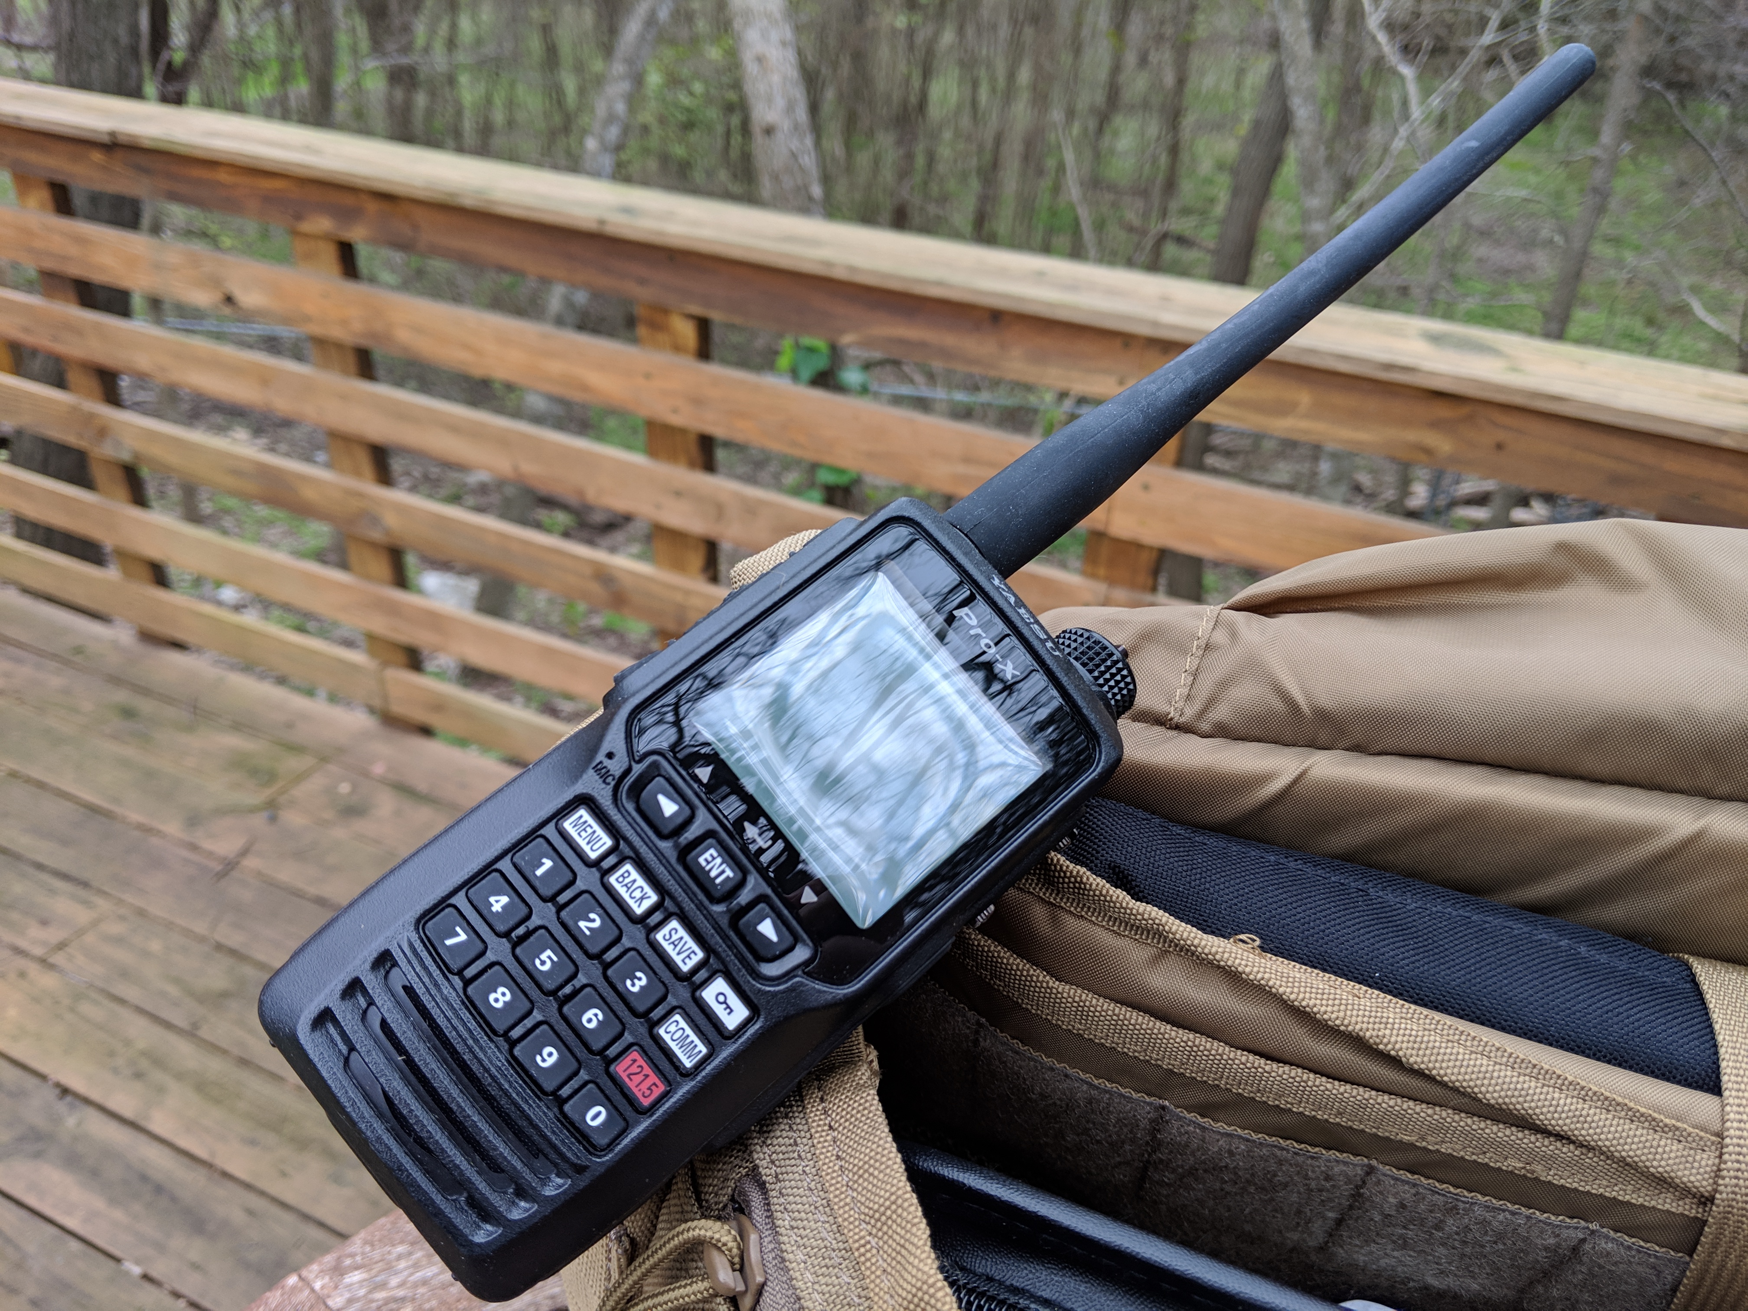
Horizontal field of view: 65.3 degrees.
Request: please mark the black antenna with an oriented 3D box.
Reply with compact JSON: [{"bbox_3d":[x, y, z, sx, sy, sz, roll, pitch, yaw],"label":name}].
[{"bbox_3d":[0.088,-0.077,0.278,0.201,0.015,0.015,-39,87,-20],"label":"black antenna"}]

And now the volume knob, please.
[{"bbox_3d":[0.037,0.004,0.242,0.009,0.018,0.018,-39,87,-20],"label":"volume knob"}]

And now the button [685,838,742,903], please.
[{"bbox_3d":[-0.024,0.032,0.204,0.006,0.002,0.007,-39,87,-20],"label":"button"}]

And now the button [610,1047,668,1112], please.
[{"bbox_3d":[-0.033,0.060,0.193,0.005,0.002,0.007,-39,87,-20],"label":"button"}]

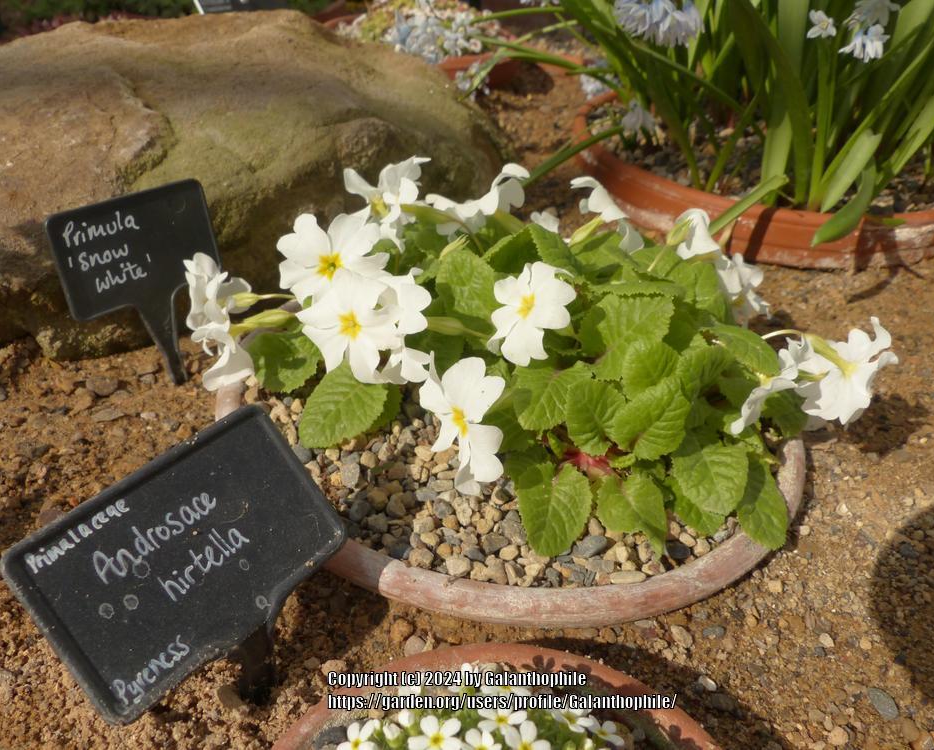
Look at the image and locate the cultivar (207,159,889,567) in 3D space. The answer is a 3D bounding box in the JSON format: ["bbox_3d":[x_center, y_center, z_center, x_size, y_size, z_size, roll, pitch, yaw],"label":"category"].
[{"bbox_3d":[0.025,-0.021,0.276,0.242,0.075,0.185,5,34,0],"label":"cultivar"}]

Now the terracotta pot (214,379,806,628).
[{"bbox_3d":[0.013,0.041,0.317,0.206,0.100,0.206,4,34,-2],"label":"terracotta pot"}]

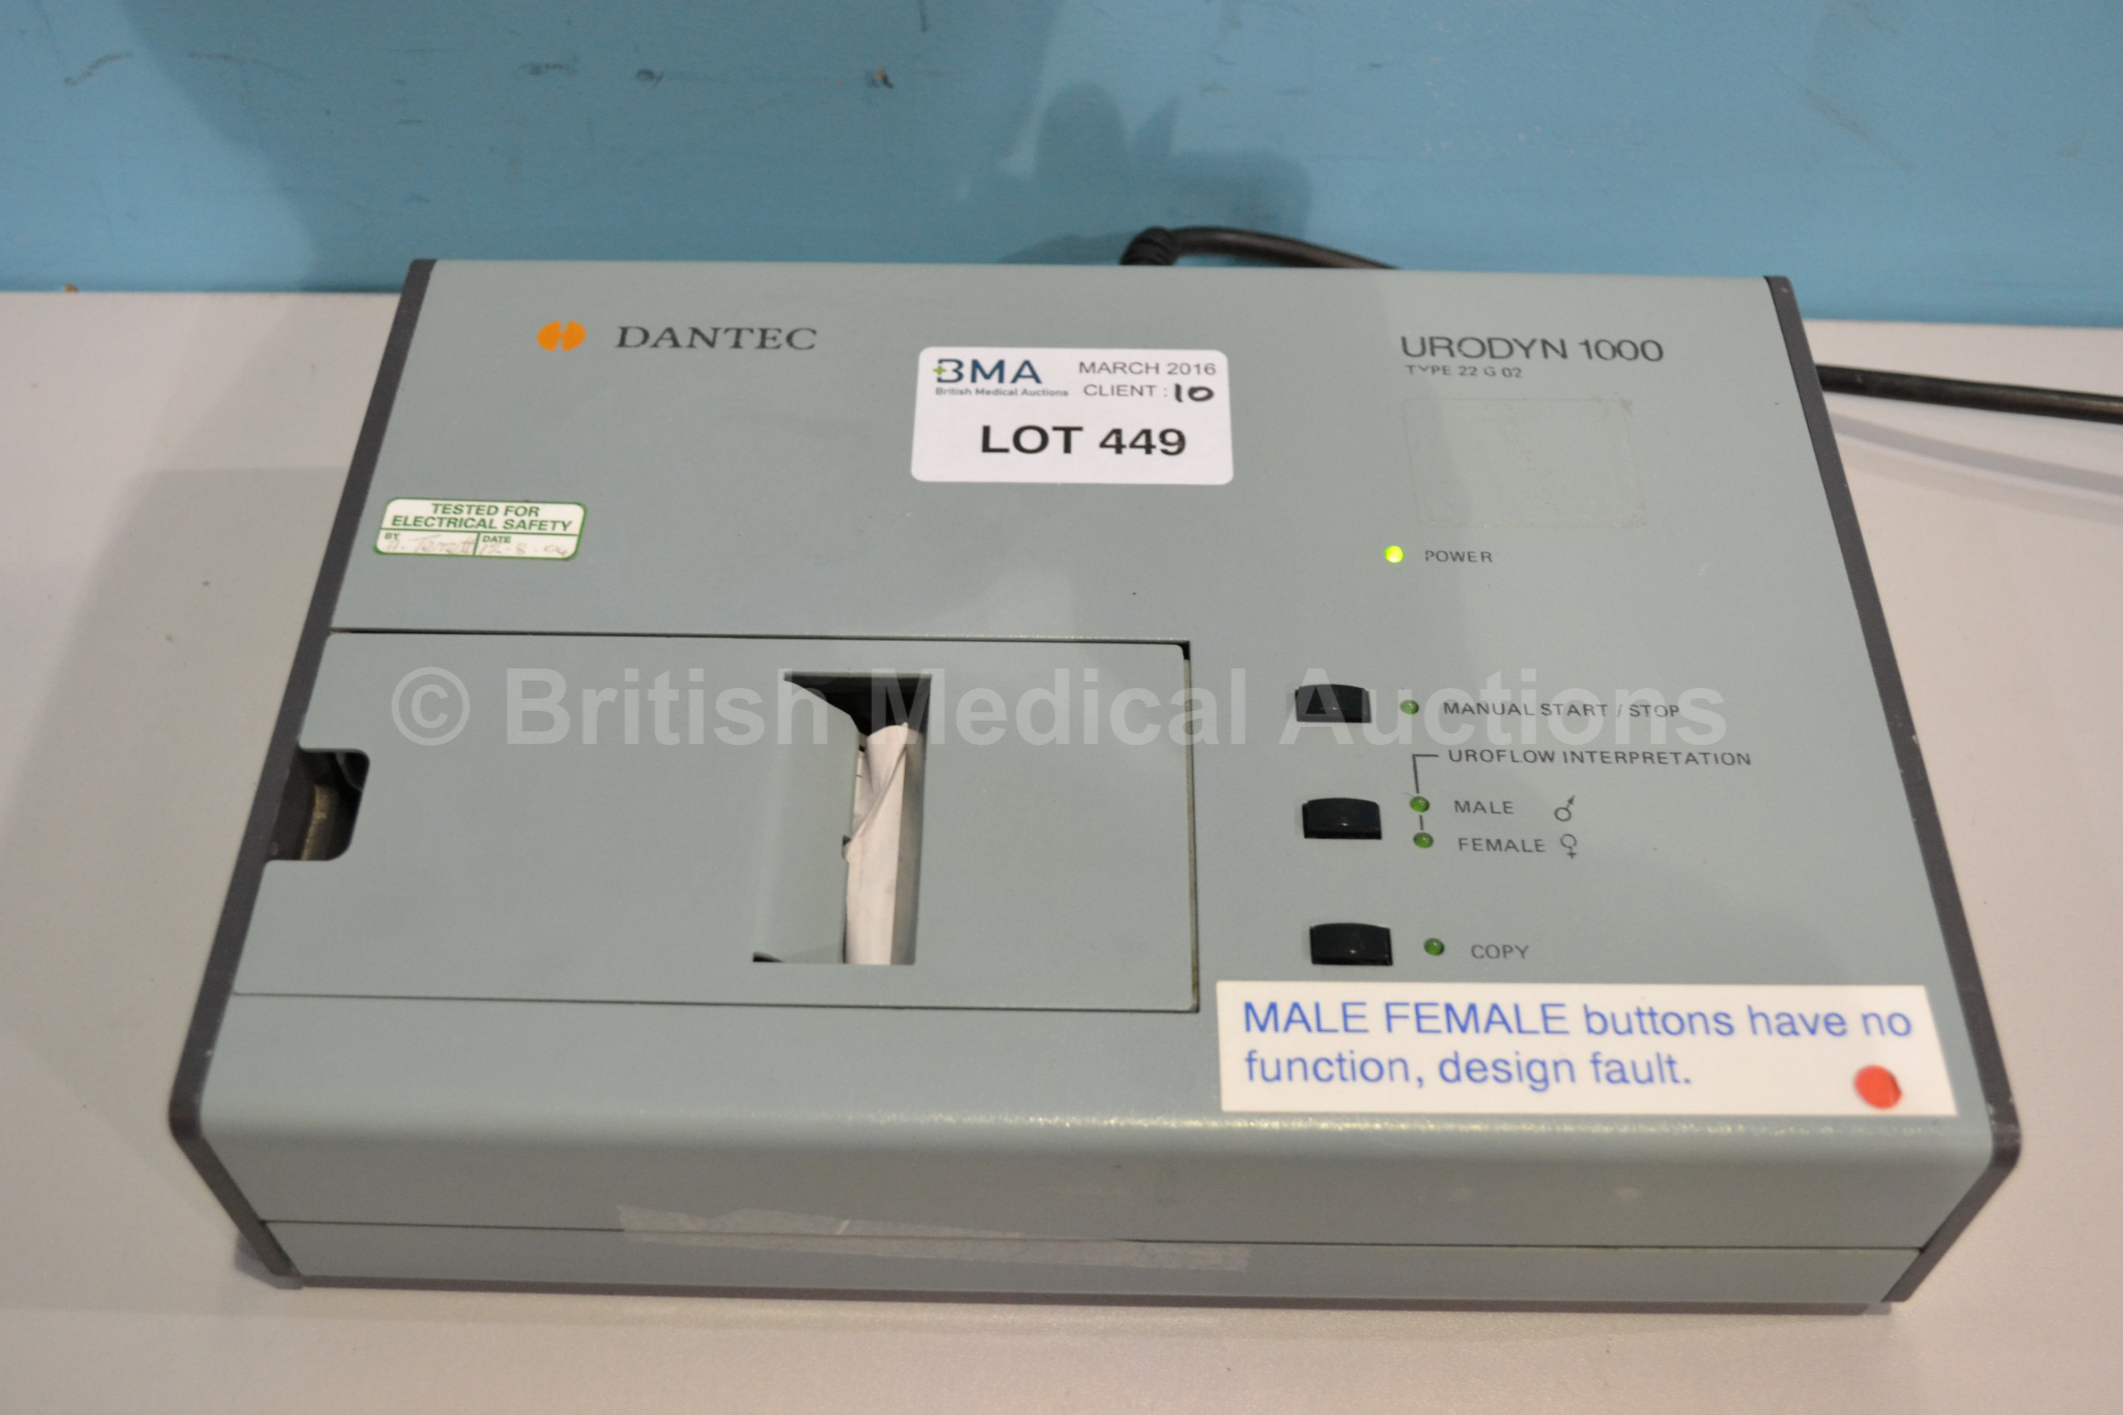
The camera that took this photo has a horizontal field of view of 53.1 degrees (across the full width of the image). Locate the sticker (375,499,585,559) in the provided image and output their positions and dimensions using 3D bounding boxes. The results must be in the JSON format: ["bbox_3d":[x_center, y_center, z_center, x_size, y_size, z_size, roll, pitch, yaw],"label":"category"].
[{"bbox_3d":[-0.113,-0.035,0.412,0.039,0.001,0.015,2,53,1],"label":"sticker"}]

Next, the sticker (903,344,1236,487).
[{"bbox_3d":[0.002,-0.059,0.431,0.064,0.001,0.038,1,53,0],"label":"sticker"}]

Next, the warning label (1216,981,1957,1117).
[{"bbox_3d":[0.085,0.055,0.345,0.117,0.001,0.024,0,53,0],"label":"warning label"}]

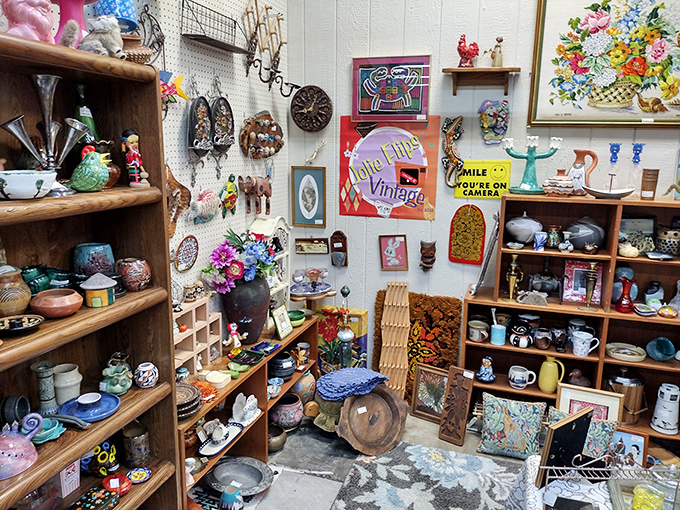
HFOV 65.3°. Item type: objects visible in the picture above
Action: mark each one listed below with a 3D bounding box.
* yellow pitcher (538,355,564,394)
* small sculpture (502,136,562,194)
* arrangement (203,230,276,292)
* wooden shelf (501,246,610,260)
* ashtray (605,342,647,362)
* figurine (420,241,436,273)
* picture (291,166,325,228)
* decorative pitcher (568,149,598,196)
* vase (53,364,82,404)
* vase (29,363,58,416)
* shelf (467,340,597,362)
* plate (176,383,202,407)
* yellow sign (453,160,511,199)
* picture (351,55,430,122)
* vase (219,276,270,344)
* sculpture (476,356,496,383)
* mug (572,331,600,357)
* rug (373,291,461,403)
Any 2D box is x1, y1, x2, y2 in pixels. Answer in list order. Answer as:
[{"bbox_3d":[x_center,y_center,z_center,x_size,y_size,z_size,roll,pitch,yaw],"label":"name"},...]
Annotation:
[{"bbox_3d":[1.095,0.612,2.740,0.120,0.190,0.096,4,12,16],"label":"yellow pitcher"},{"bbox_3d":[0.981,-0.462,2.734,0.292,0.294,0.185,5,12,19],"label":"small sculpture"},{"bbox_3d":[-0.487,0.041,2.587,0.355,0.305,0.280,-1,12,-10],"label":"arrangement"},{"bbox_3d":[1.110,-0.029,2.754,0.494,0.020,0.300,5,12,19],"label":"wooden shelf"},{"bbox_3d":[1.464,0.495,2.713,0.191,0.037,0.191,4,12,18],"label":"ashtray"},{"bbox_3d":[0.520,0.012,3.161,0.096,0.190,0.070,5,12,18],"label":"figurine"},{"bbox_3d":[-0.199,-0.368,3.356,0.232,0.379,0.022,5,12,18],"label":"picture"},{"bbox_3d":[1.270,-0.431,2.793,0.152,0.235,0.103,6,13,22],"label":"decorative pitcher"},{"bbox_3d":[-0.875,0.419,1.700,0.088,0.117,0.088,5,12,19],"label":"vase"},{"bbox_3d":[-0.900,0.414,1.634,0.077,0.151,0.077,5,12,19],"label":"vase"},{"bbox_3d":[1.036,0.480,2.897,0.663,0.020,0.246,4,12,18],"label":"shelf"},{"bbox_3d":[-0.635,0.546,2.047,0.188,0.026,0.188,1,12,0],"label":"plate"},{"bbox_3d":[0.799,-0.420,2.981,0.302,0.210,0.008,5,12,19],"label":"yellow sign"},{"bbox_3d":[0.290,-0.944,3.029,0.459,0.368,0.022,5,12,19],"label":"picture"},{"bbox_3d":[-0.481,0.263,2.716,0.245,0.370,0.245,1,12,0],"label":"vase"},{"bbox_3d":[0.804,0.623,2.898,0.106,0.123,0.095,5,12,19],"label":"sculpture"},{"bbox_3d":[1.257,0.457,2.716,0.128,0.105,0.094,4,12,18],"label":"mug"},{"bbox_3d":[0.458,0.590,3.261,0.525,0.705,0.045,5,7,18],"label":"rug"}]

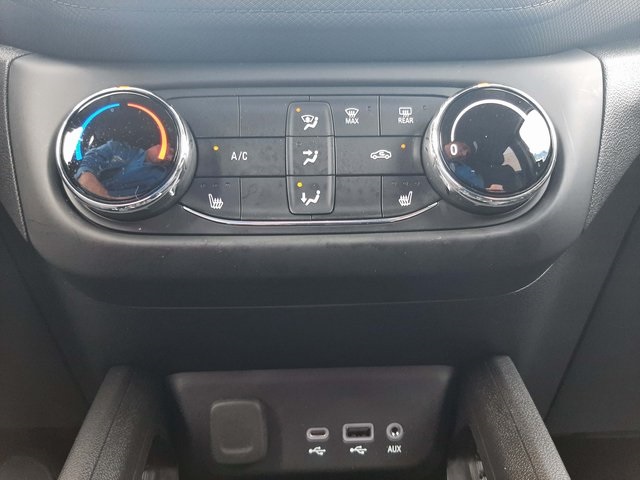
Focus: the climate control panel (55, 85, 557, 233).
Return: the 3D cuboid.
[{"bbox_3d":[-0.006,-0.035,0.213,0.213,0.064,0.032,-1,-7,-1],"label":"climate control panel"}]

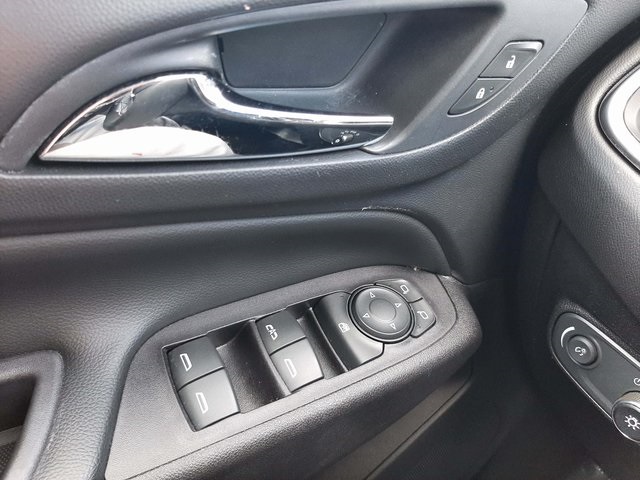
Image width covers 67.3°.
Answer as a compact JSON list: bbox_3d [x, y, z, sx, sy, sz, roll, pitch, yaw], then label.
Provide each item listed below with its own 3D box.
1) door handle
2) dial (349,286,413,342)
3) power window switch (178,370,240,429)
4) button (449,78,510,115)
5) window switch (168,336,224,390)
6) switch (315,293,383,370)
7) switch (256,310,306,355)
[{"bbox_3d":[-0.034,-0.062,0.241,0.190,0.046,0.032,-9,47,-35],"label":"door handle"},{"bbox_3d":[0.036,0.042,0.274,0.037,0.009,0.037,11,44,-11],"label":"dial"},{"bbox_3d":[-0.049,0.072,0.213,0.022,0.010,0.021,-14,53,-32],"label":"power window switch"},{"bbox_3d":[0.100,-0.090,0.300,0.044,0.026,0.007,-9,37,-35],"label":"button"},{"bbox_3d":[-0.059,0.058,0.223,0.022,0.010,0.021,-14,53,-32],"label":"window switch"},{"bbox_3d":[0.015,0.050,0.261,0.028,0.013,0.042,-14,53,-32],"label":"switch"},{"bbox_3d":[-0.021,0.049,0.247,0.021,0.010,0.021,-14,53,-32],"label":"switch"}]

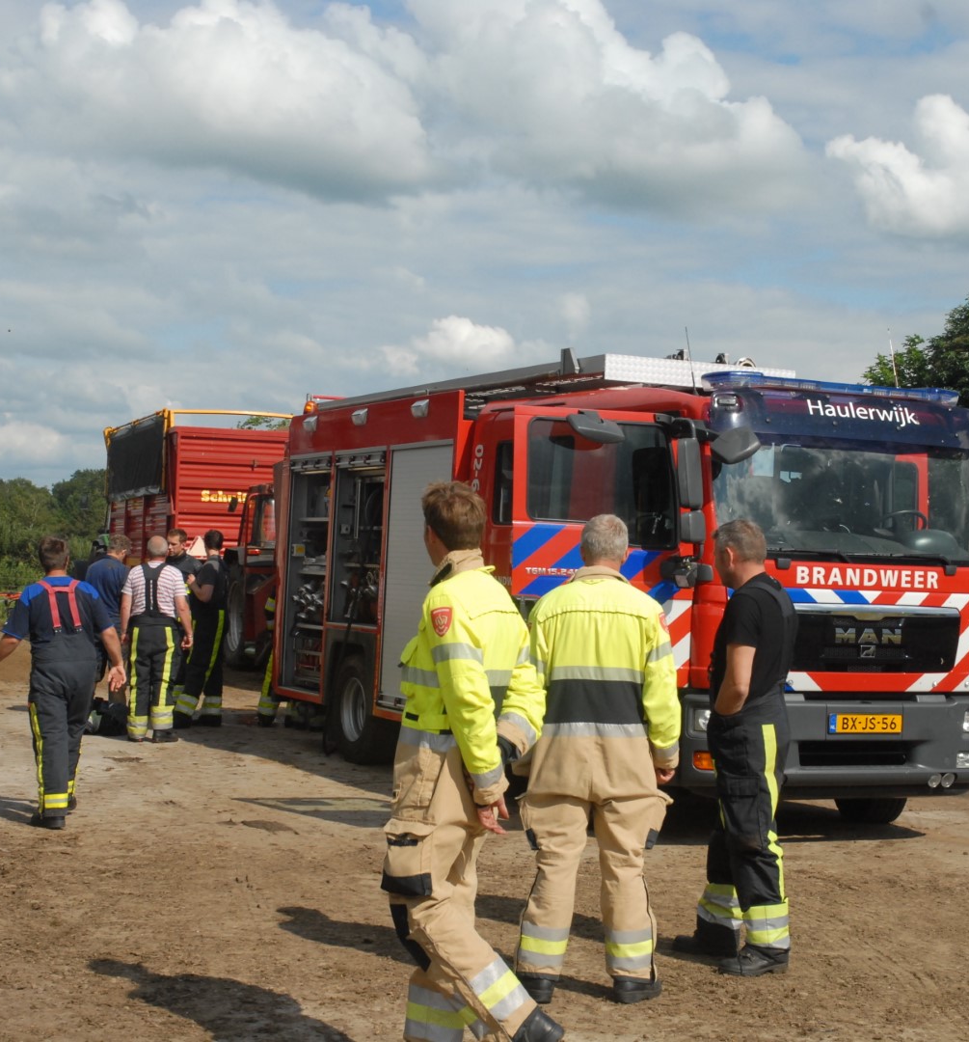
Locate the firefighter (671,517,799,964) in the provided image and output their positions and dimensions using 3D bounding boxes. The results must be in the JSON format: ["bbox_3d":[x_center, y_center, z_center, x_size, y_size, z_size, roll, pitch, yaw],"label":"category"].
[{"bbox_3d":[1.030,0.913,7.600,0.460,1.810,0.520,0,-1,15],"label":"firefighter"}]

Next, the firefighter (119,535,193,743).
[{"bbox_3d":[-2.810,1.007,15.900,0.600,1.760,0.380,1,-1,6],"label":"firefighter"}]

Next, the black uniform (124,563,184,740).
[{"bbox_3d":[-2.826,1.101,15.900,0.500,1.550,0.340,1,-1,6],"label":"black uniform"}]

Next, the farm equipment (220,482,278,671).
[{"bbox_3d":[-2.200,0.710,25.900,2.100,2.600,3.900,1,-1,6],"label":"farm equipment"}]

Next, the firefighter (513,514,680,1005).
[{"bbox_3d":[0.428,0.896,7.000,0.620,1.800,0.400,1,-1,-5],"label":"firefighter"}]

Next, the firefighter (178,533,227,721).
[{"bbox_3d":[-2.598,0.977,17.100,0.400,1.800,0.500,0,-1,30],"label":"firefighter"}]

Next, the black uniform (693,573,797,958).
[{"bbox_3d":[1.065,0.998,7.600,0.380,1.570,0.500,0,-1,15],"label":"black uniform"}]

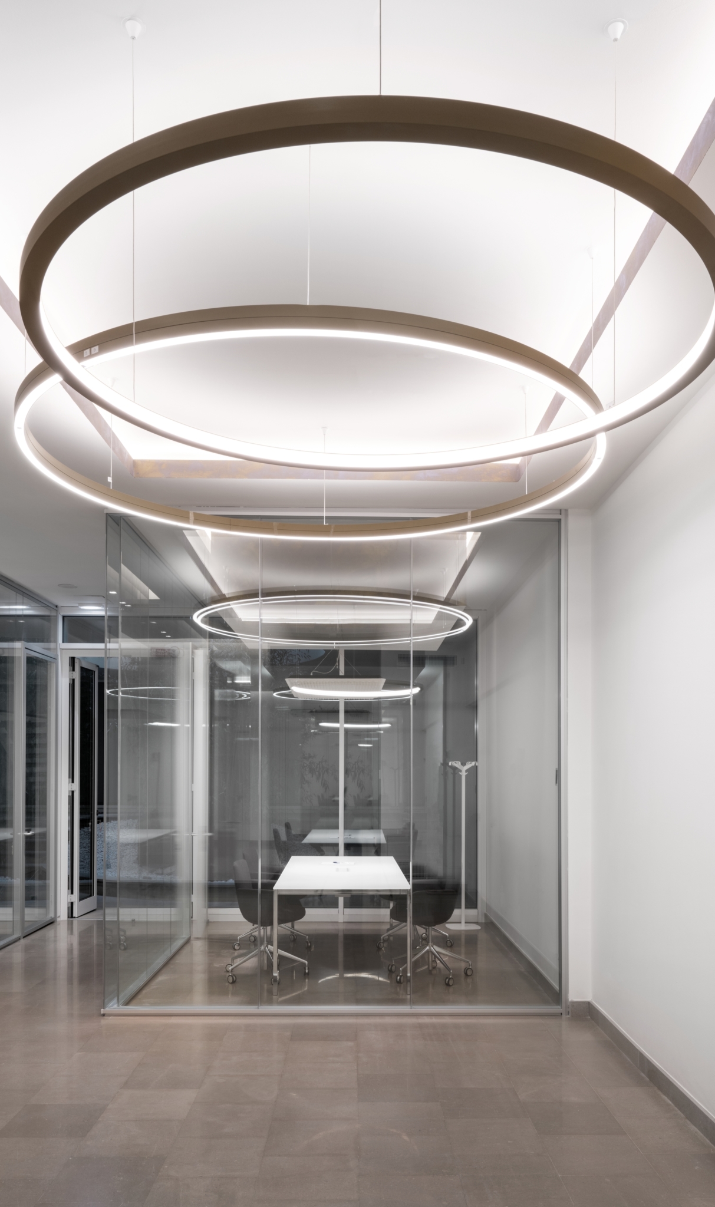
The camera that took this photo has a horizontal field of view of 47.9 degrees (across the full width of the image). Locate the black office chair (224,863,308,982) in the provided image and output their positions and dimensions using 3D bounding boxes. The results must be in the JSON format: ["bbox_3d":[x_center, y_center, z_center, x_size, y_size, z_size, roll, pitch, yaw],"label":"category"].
[{"bbox_3d":[-0.735,2.550,6.500,0.680,0.920,0.660,0,-6,0],"label":"black office chair"}]

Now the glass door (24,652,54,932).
[{"bbox_3d":[-3.290,1.980,8.340,0.050,2.780,0.800,0,-6,0],"label":"glass door"}]

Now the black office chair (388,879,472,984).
[{"bbox_3d":[0.585,2.570,6.480,0.680,0.870,0.660,0,-6,0],"label":"black office chair"}]

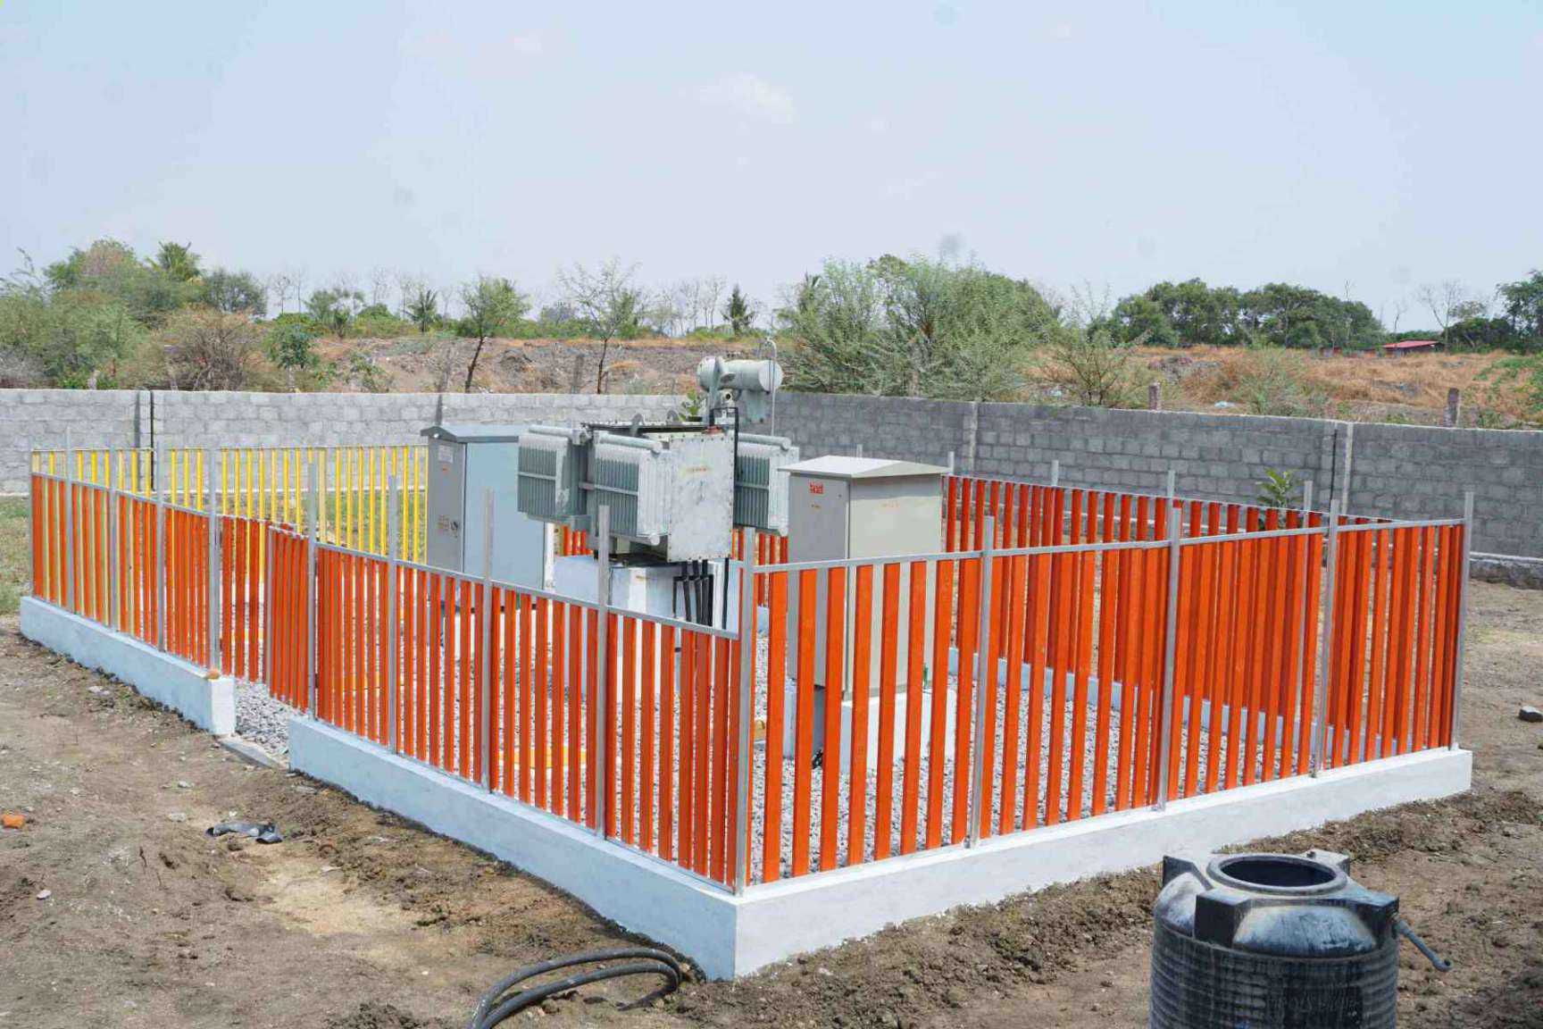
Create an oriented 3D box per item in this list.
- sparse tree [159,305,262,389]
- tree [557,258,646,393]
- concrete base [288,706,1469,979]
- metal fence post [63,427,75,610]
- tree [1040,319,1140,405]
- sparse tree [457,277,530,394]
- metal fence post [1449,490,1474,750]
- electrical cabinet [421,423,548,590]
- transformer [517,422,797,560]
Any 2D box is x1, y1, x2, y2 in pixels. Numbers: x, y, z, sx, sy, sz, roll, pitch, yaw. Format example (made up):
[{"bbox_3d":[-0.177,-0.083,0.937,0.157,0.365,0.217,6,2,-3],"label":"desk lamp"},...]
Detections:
[{"bbox_3d":[-13.400,-3.781,40.000,2.453,2.367,2.453,1,6,0],"label":"sparse tree"},{"bbox_3d":[-4.560,-4.951,45.000,2.403,3.929,2.403,1,6,0],"label":"tree"},{"bbox_3d":[0.629,1.480,9.993,5.380,0.325,4.268,-3,7,-37],"label":"concrete base"},{"bbox_3d":[-5.748,0.047,13.654,0.045,1.498,0.045,-3,7,-38],"label":"metal fence post"},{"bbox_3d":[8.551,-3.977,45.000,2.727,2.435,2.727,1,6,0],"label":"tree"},{"bbox_3d":[-7.513,-4.708,45.000,1.948,3.442,1.948,1,6,0],"label":"sparse tree"},{"bbox_3d":[4.109,0.630,9.935,0.045,1.550,0.045,-3,7,-38],"label":"metal fence post"},{"bbox_3d":[-2.288,0.003,13.427,0.738,1.487,0.669,-3,7,-38],"label":"electrical cabinet"},{"bbox_3d":[-0.869,-0.194,12.095,1.294,0.937,1.884,-2,7,-34],"label":"transformer"}]

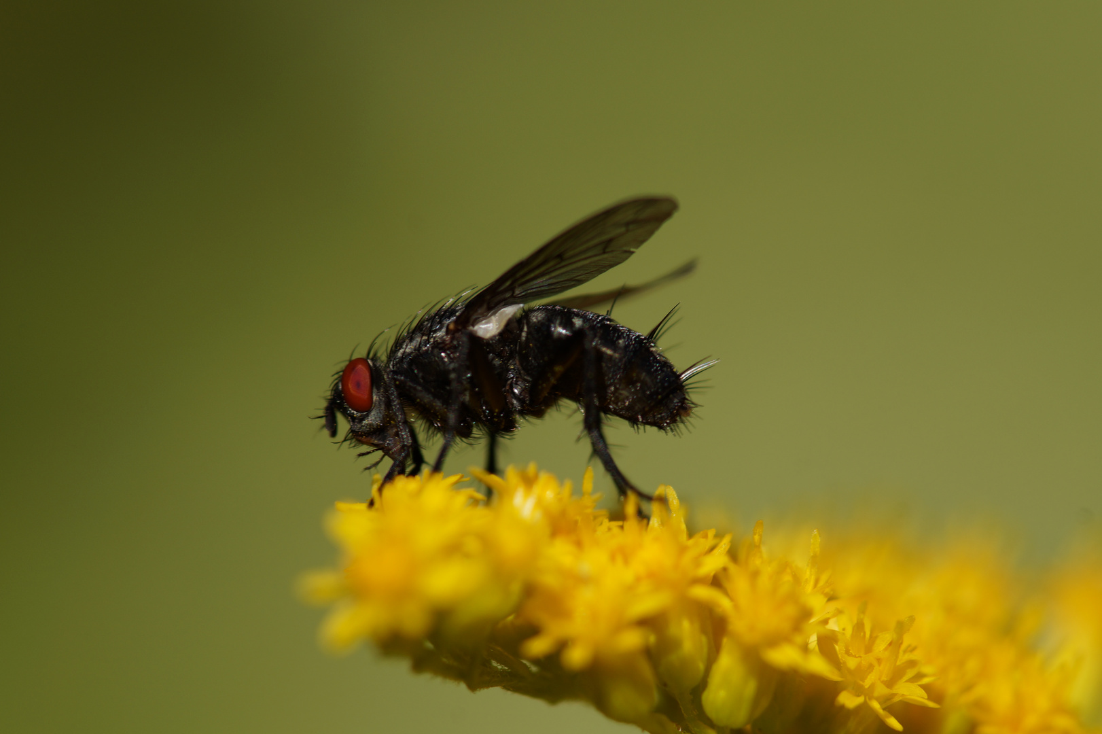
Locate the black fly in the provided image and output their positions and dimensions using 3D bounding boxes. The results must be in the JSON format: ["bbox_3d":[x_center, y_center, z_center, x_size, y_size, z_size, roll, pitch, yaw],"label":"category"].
[{"bbox_3d":[-0.001,0.000,0.130,0.011,0.009,0.007,0,5,0],"label":"black fly"}]

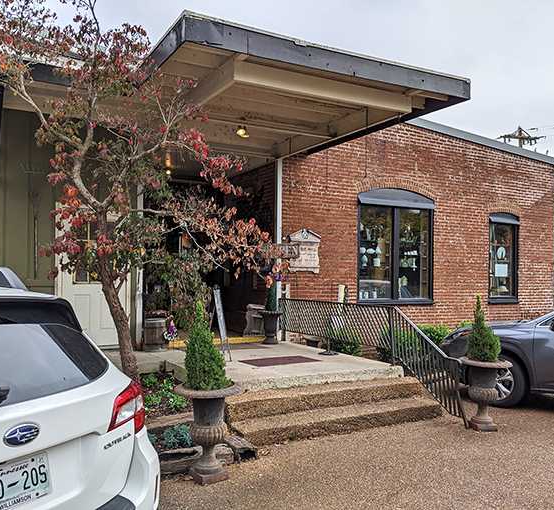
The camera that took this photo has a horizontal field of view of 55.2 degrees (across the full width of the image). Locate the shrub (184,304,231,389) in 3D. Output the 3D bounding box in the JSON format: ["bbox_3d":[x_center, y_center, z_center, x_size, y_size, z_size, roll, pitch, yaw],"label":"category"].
[{"bbox_3d":[-0.587,0.759,4.450,0.400,0.750,0.400,0,-2,0],"label":"shrub"}]

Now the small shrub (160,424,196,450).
[{"bbox_3d":[-0.905,1.681,4.900,0.360,0.190,0.330,2,-3,-28],"label":"small shrub"}]

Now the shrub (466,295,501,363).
[{"bbox_3d":[2.309,0.827,5.930,0.400,0.760,0.400,2,-3,-28],"label":"shrub"}]

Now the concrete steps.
[{"bbox_3d":[0.640,1.800,6.300,2.720,0.310,1.000,2,-3,-28],"label":"concrete steps"}]

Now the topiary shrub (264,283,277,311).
[{"bbox_3d":[-0.128,0.794,10.400,0.250,0.600,0.250,0,-2,0],"label":"topiary shrub"}]

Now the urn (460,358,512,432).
[{"bbox_3d":[2.331,1.571,5.930,0.550,0.730,0.550,2,-3,-28],"label":"urn"}]

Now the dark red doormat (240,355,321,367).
[{"bbox_3d":[0.057,1.592,7.947,1.080,0.020,0.580,2,-3,-28],"label":"dark red doormat"}]

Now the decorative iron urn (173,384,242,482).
[{"bbox_3d":[-0.581,1.489,4.450,0.560,0.740,0.560,0,-2,0],"label":"decorative iron urn"}]

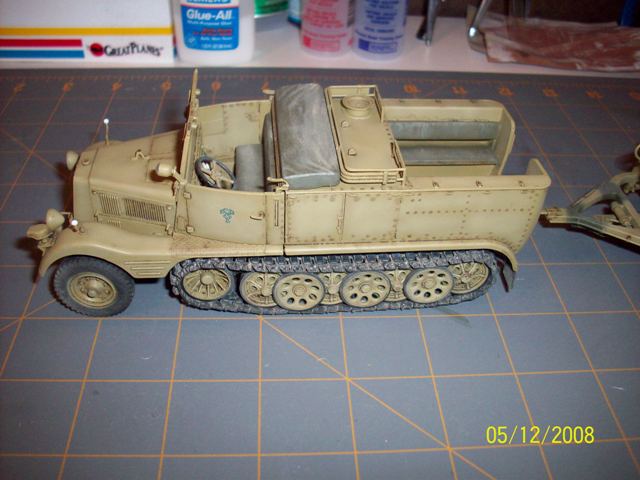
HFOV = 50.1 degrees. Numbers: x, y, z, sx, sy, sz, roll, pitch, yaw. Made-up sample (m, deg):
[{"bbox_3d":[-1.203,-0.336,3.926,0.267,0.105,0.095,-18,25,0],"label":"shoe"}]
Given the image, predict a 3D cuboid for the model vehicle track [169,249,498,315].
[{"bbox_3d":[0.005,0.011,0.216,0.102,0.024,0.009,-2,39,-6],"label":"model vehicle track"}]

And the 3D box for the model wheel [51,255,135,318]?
[{"bbox_3d":[-0.068,0.013,0.207,0.025,0.025,0.007,-1,38,-5],"label":"model wheel"}]

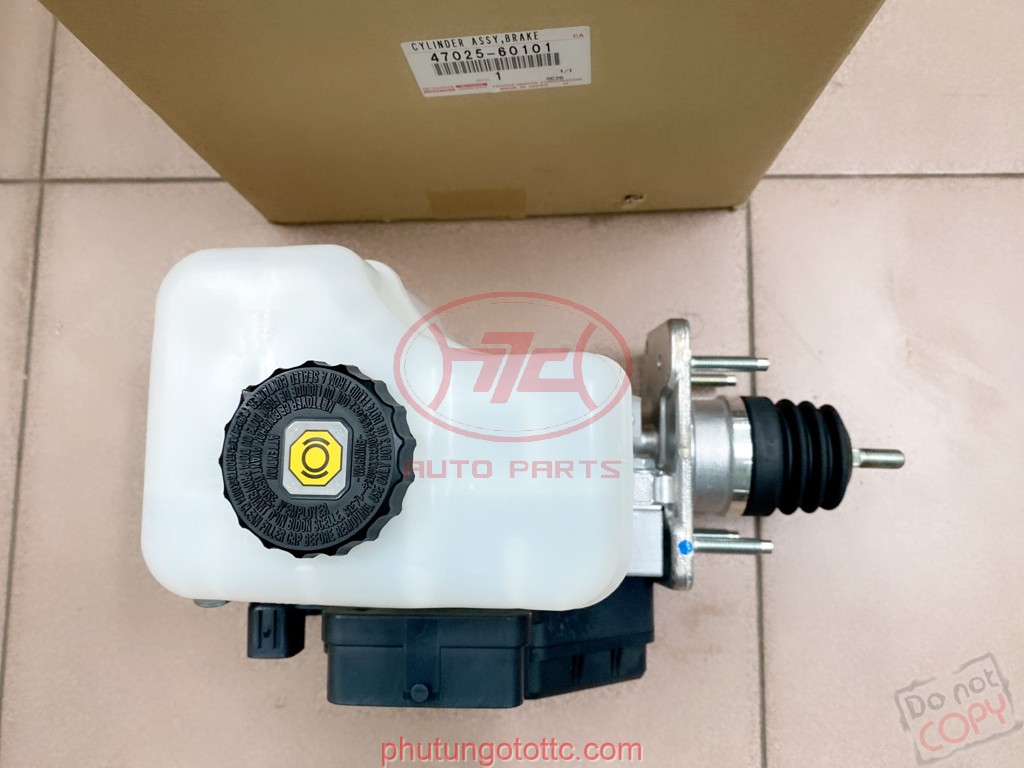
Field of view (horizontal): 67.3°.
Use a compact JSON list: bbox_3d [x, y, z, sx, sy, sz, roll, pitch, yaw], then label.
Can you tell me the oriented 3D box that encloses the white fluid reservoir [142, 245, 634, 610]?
[{"bbox_3d":[-0.057,0.020,0.379,0.228,0.118,0.171,-1,83,2],"label":"white fluid reservoir"}]

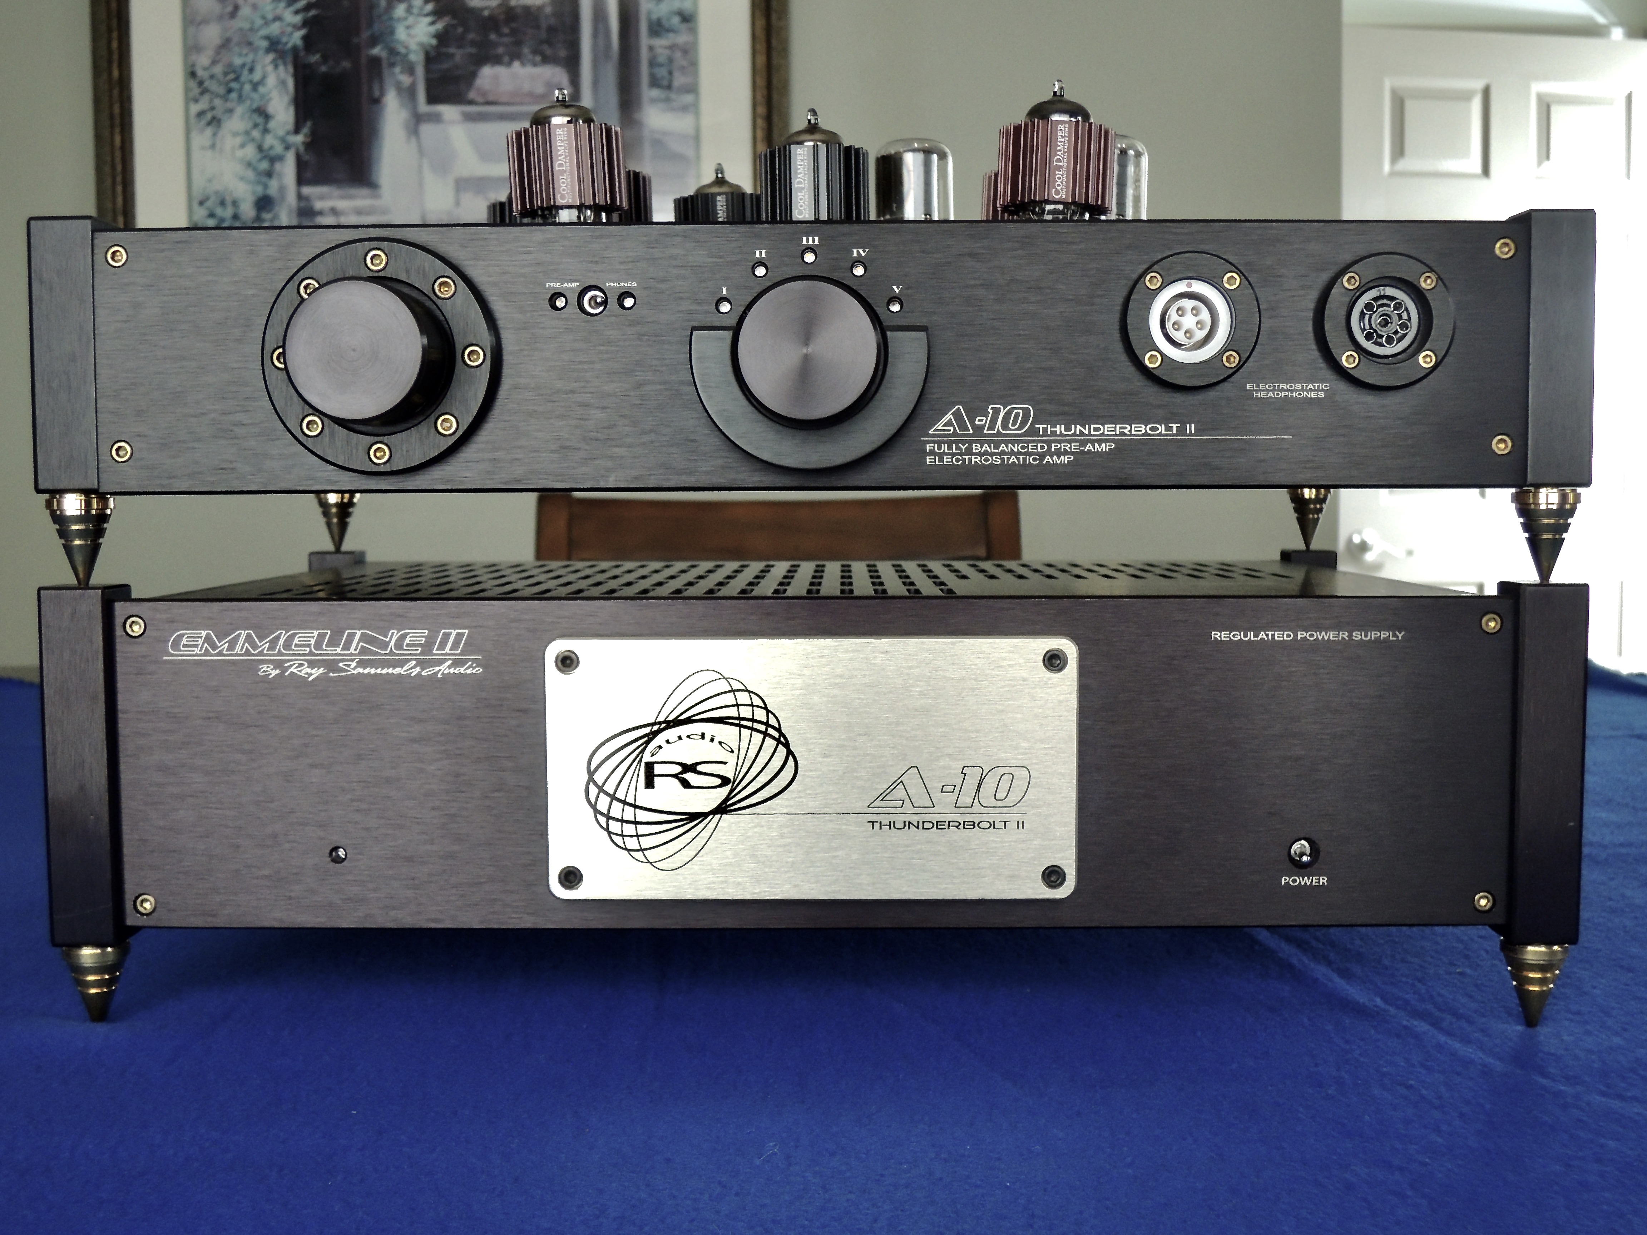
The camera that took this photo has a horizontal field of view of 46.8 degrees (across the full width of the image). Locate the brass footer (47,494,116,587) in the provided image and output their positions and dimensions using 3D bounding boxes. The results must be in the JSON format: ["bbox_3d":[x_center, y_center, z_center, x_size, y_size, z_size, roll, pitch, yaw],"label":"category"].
[{"bbox_3d":[-0.218,-0.023,0.561,0.021,0.028,0.021,0,4,1],"label":"brass footer"}]

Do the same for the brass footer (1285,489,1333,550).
[{"bbox_3d":[0.214,-0.044,0.840,0.021,0.028,0.021,0,4,1],"label":"brass footer"}]

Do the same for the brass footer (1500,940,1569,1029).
[{"bbox_3d":[0.212,0.108,0.567,0.021,0.028,0.021,0,4,1],"label":"brass footer"}]

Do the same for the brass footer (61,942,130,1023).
[{"bbox_3d":[-0.218,0.110,0.571,0.021,0.028,0.021,0,4,1],"label":"brass footer"}]

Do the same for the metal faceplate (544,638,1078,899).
[{"bbox_3d":[-0.004,0.044,0.560,0.156,0.077,0.006,0,4,1],"label":"metal faceplate"}]

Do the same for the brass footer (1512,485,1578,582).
[{"bbox_3d":[0.211,-0.024,0.557,0.021,0.028,0.021,0,4,1],"label":"brass footer"}]

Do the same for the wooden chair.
[{"bbox_3d":[-0.042,0.357,1.522,0.465,0.910,0.540,0,4,1],"label":"wooden chair"}]

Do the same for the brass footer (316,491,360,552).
[{"bbox_3d":[-0.215,-0.043,0.845,0.021,0.028,0.021,0,4,1],"label":"brass footer"}]

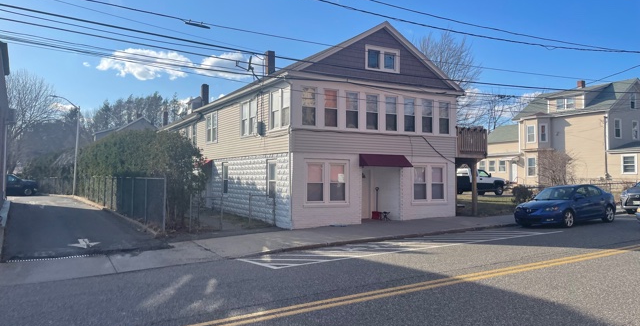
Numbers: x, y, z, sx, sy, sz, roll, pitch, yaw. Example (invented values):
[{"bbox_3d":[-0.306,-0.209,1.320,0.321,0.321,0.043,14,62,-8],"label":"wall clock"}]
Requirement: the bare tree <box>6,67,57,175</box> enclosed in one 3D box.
[{"bbox_3d":[-30.783,-3.523,49.877,8.500,12.410,8.500,1,-1,-29],"label":"bare tree"}]

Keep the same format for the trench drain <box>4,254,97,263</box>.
[{"bbox_3d":[-6.817,2.452,12.256,2.040,0.060,0.180,1,-1,-30],"label":"trench drain"}]

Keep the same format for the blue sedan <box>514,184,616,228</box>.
[{"bbox_3d":[9.106,1.537,17.748,4.500,1.460,1.770,0,-2,-33],"label":"blue sedan"}]

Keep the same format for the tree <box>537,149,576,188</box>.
[{"bbox_3d":[16.156,0.587,32.970,2.700,3.030,2.600,1,-1,-29],"label":"tree"}]

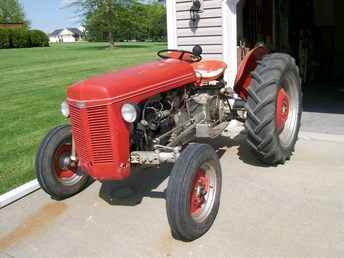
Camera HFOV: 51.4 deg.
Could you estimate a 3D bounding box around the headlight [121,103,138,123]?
[{"bbox_3d":[-0.269,-0.112,2.441,0.138,0.138,0.110,7,17,33],"label":"headlight"}]

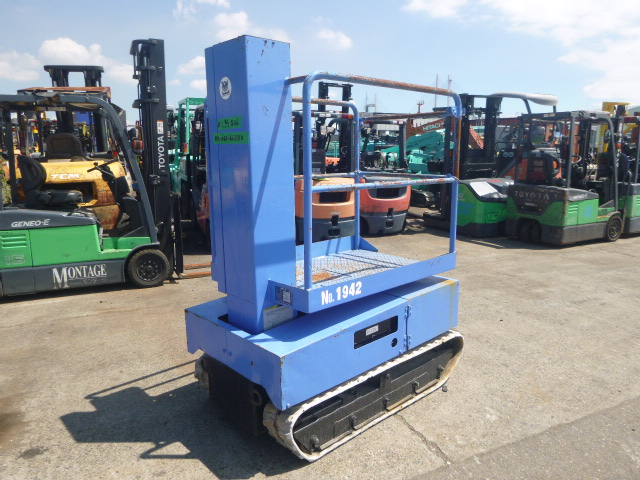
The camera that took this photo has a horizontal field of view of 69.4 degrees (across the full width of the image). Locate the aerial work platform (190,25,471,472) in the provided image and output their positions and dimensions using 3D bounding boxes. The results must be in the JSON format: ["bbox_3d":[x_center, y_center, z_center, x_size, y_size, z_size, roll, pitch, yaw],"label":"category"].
[{"bbox_3d":[0.081,-0.028,2.787,1.554,2.003,0.919,-10,14,-42],"label":"aerial work platform"}]

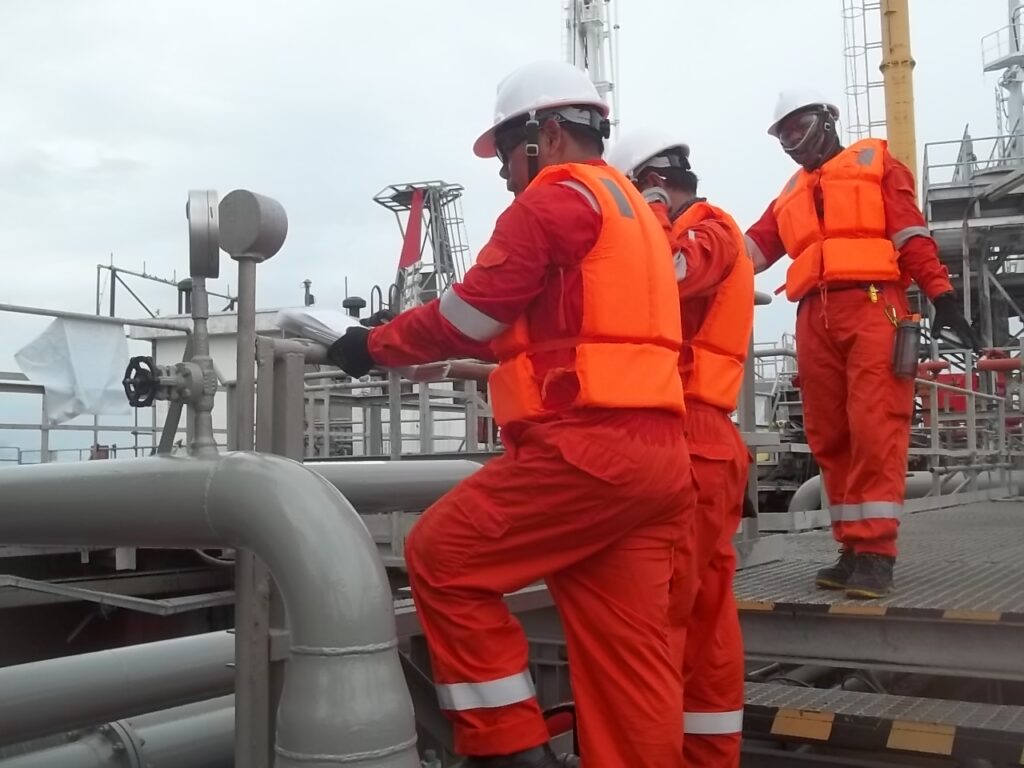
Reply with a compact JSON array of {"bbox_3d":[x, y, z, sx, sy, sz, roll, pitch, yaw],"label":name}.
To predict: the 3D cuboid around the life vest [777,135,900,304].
[{"bbox_3d":[1.082,-0.545,3.530,0.380,0.525,0.260,-5,2,45],"label":"life vest"}]

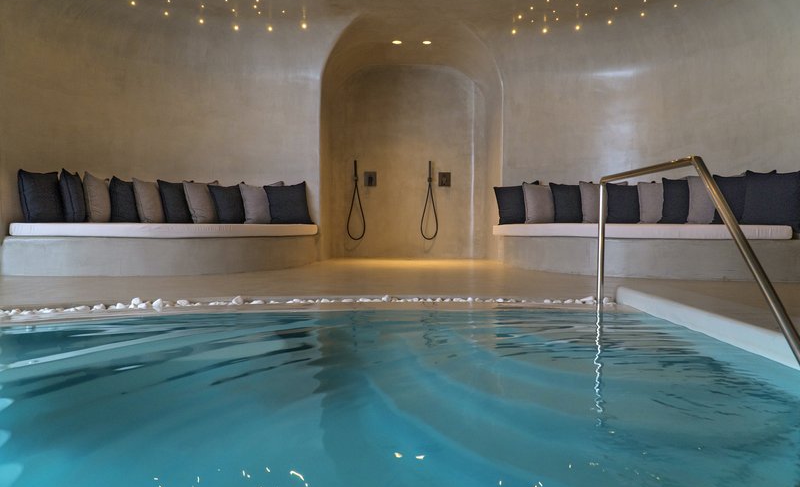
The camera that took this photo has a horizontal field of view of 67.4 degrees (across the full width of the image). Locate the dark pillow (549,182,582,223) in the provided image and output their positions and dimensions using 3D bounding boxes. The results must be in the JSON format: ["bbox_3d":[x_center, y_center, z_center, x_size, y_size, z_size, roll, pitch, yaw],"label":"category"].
[{"bbox_3d":[1.896,-0.450,6.750,0.480,0.460,0.160,1,-12,15],"label":"dark pillow"}]

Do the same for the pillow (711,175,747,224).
[{"bbox_3d":[3.179,-0.415,5.600,0.500,0.470,0.160,1,-12,36],"label":"pillow"}]

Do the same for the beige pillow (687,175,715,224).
[{"bbox_3d":[3.038,-0.429,5.850,0.490,0.460,0.160,1,-12,32],"label":"beige pillow"}]

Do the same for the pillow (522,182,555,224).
[{"bbox_3d":[1.627,-0.457,6.850,0.480,0.460,0.160,0,-12,12],"label":"pillow"}]

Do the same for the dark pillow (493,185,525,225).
[{"bbox_3d":[1.336,-0.455,7.000,0.490,0.460,0.150,0,-14,14],"label":"dark pillow"}]

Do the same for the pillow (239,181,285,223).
[{"bbox_3d":[-1.570,-0.456,6.750,0.480,0.460,0.160,-1,-12,-18],"label":"pillow"}]

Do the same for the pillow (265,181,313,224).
[{"bbox_3d":[-1.234,-0.447,6.700,0.480,0.460,0.150,0,-14,-10],"label":"pillow"}]

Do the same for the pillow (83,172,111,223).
[{"bbox_3d":[-2.865,-0.437,5.700,0.150,0.460,0.460,-12,-3,22],"label":"pillow"}]

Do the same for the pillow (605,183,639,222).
[{"bbox_3d":[2.465,-0.439,6.500,0.480,0.460,0.160,1,-12,22],"label":"pillow"}]

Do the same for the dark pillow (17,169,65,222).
[{"bbox_3d":[-3.257,-0.427,5.450,0.150,0.460,0.450,-10,-3,28],"label":"dark pillow"}]

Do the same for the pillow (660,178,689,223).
[{"bbox_3d":[2.860,-0.434,6.050,0.490,0.460,0.160,1,-12,29],"label":"pillow"}]

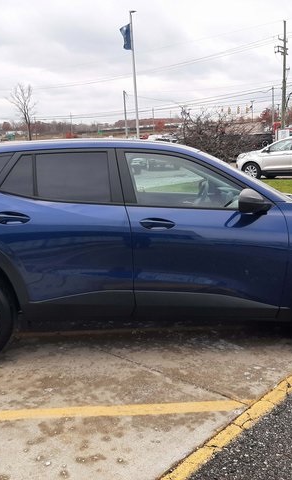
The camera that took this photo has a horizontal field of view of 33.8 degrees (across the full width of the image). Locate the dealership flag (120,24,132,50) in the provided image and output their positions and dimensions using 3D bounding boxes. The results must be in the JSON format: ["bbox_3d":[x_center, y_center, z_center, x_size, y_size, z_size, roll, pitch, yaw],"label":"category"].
[{"bbox_3d":[-1.133,-11.471,27.230,0.680,1.550,0.200,-2,12,0],"label":"dealership flag"}]

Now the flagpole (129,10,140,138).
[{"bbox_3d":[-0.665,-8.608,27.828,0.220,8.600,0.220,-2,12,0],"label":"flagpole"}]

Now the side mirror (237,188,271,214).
[{"bbox_3d":[0.689,-0.242,3.023,0.190,0.165,0.250,-2,11,4],"label":"side mirror"}]

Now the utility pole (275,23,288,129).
[{"bbox_3d":[12.970,-14.311,45.147,1.300,11.600,0.600,-2,12,0],"label":"utility pole"}]

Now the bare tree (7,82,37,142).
[{"bbox_3d":[-13.481,-13.162,53.326,3.500,8.200,3.400,-2,12,0],"label":"bare tree"}]

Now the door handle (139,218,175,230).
[{"bbox_3d":[0.073,-0.106,3.177,0.230,0.060,0.050,-1,10,-2],"label":"door handle"}]

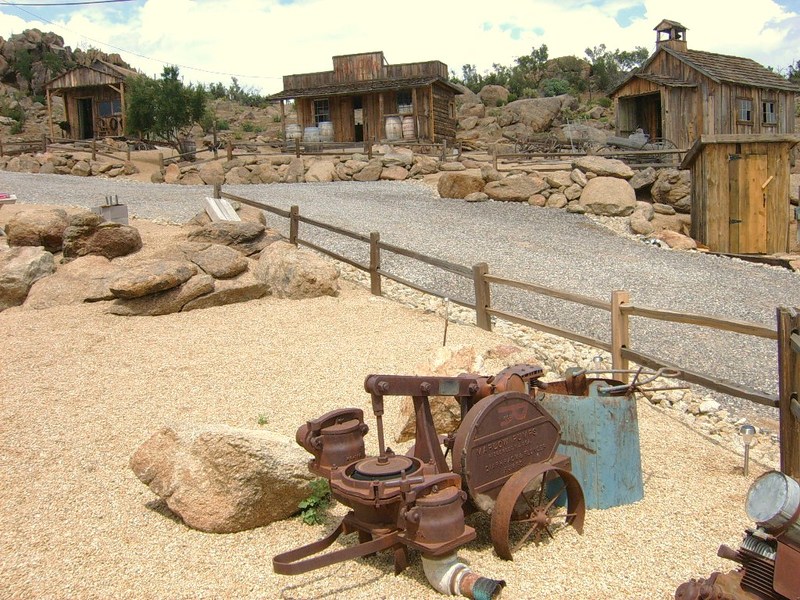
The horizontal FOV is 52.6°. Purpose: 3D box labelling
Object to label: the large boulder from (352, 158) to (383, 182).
[{"bbox_3d":[-1.125,-4.465,28.000,1.018,0.800,0.850,-3,6,-2],"label":"large boulder"}]

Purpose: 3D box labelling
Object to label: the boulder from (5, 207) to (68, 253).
[{"bbox_3d":[-5.826,-1.133,13.000,1.020,0.680,0.800,-5,8,-24],"label":"boulder"}]

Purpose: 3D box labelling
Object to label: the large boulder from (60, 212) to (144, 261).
[{"bbox_3d":[-4.752,-0.989,12.900,1.266,0.740,0.950,-4,6,-20],"label":"large boulder"}]

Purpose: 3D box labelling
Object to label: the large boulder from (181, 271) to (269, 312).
[{"bbox_3d":[-2.473,-0.134,11.400,1.200,0.450,0.800,-4,7,-12],"label":"large boulder"}]

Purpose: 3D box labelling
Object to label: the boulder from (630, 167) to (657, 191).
[{"bbox_3d":[5.629,-2.797,18.700,0.589,0.520,0.550,-1,6,17],"label":"boulder"}]

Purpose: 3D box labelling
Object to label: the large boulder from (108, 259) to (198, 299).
[{"bbox_3d":[-3.337,-0.291,10.950,1.194,0.480,0.800,-4,6,-17],"label":"large boulder"}]

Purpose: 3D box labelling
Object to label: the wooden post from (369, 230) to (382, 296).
[{"bbox_3d":[-0.350,-0.528,11.700,0.130,0.930,0.130,2,8,30],"label":"wooden post"}]

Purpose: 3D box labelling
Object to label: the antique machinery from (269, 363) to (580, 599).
[{"bbox_3d":[0.085,0.747,3.820,1.520,0.880,1.200,-7,9,-36],"label":"antique machinery"}]

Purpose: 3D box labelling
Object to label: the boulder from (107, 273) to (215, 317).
[{"bbox_3d":[-3.155,-0.073,10.700,1.374,0.570,0.850,-4,6,-16],"label":"boulder"}]

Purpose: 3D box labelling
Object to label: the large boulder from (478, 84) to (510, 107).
[{"bbox_3d":[4.624,-10.112,40.000,1.500,1.100,1.200,-2,9,0],"label":"large boulder"}]

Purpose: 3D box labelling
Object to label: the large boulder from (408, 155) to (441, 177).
[{"bbox_3d":[0.742,-4.074,24.500,0.930,0.620,0.650,-2,7,2],"label":"large boulder"}]

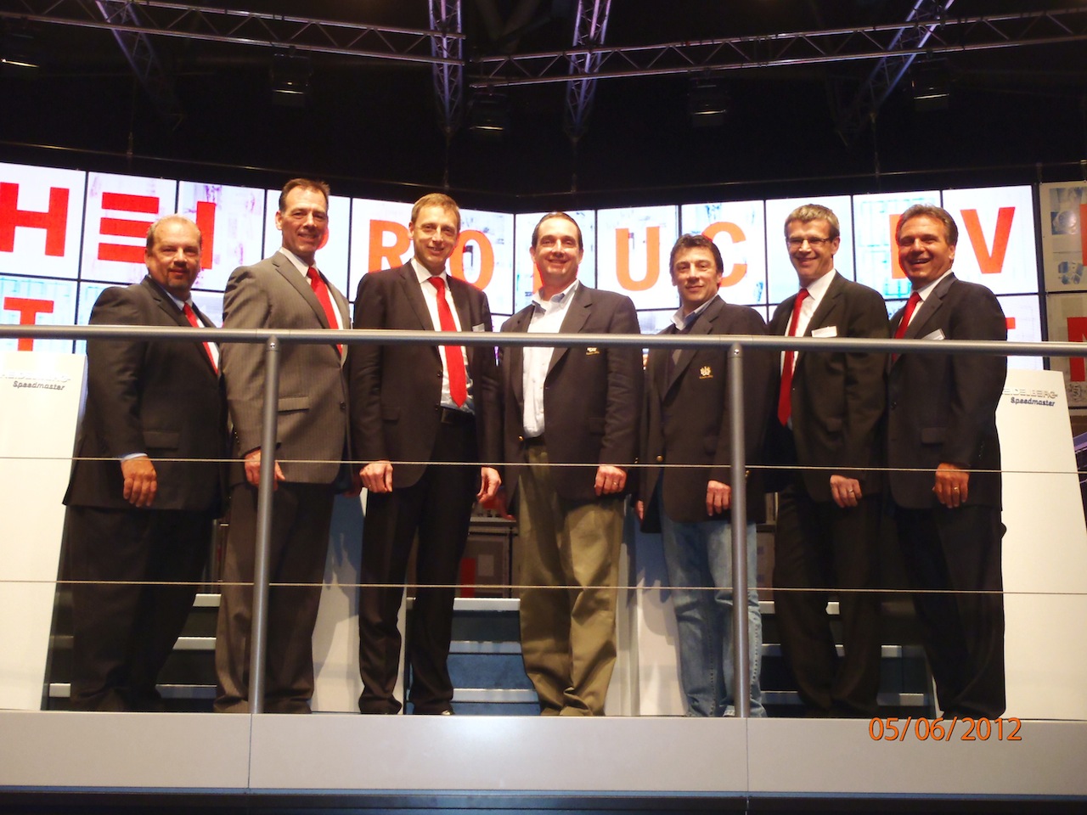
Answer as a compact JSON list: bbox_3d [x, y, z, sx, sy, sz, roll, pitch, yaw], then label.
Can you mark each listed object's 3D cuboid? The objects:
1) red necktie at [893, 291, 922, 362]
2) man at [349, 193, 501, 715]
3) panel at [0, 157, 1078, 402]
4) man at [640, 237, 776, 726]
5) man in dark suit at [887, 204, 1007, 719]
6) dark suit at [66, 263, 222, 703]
[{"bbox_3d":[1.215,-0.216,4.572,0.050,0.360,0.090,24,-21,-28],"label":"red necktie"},{"bbox_3d":[-0.387,0.142,4.535,0.550,1.807,0.360,6,-12,-29],"label":"man"},{"bbox_3d":[-0.264,-0.967,12.025,9.000,1.970,1.150,1,-10,-2],"label":"panel"},{"bbox_3d":[0.551,0.220,4.556,0.530,1.679,0.360,-8,-14,39],"label":"man"},{"bbox_3d":[1.377,0.170,4.595,0.360,1.805,0.530,7,-12,-32],"label":"man in dark suit"},{"bbox_3d":[-1.319,0.264,4.478,0.420,1.452,0.600,-8,-14,39],"label":"dark suit"}]

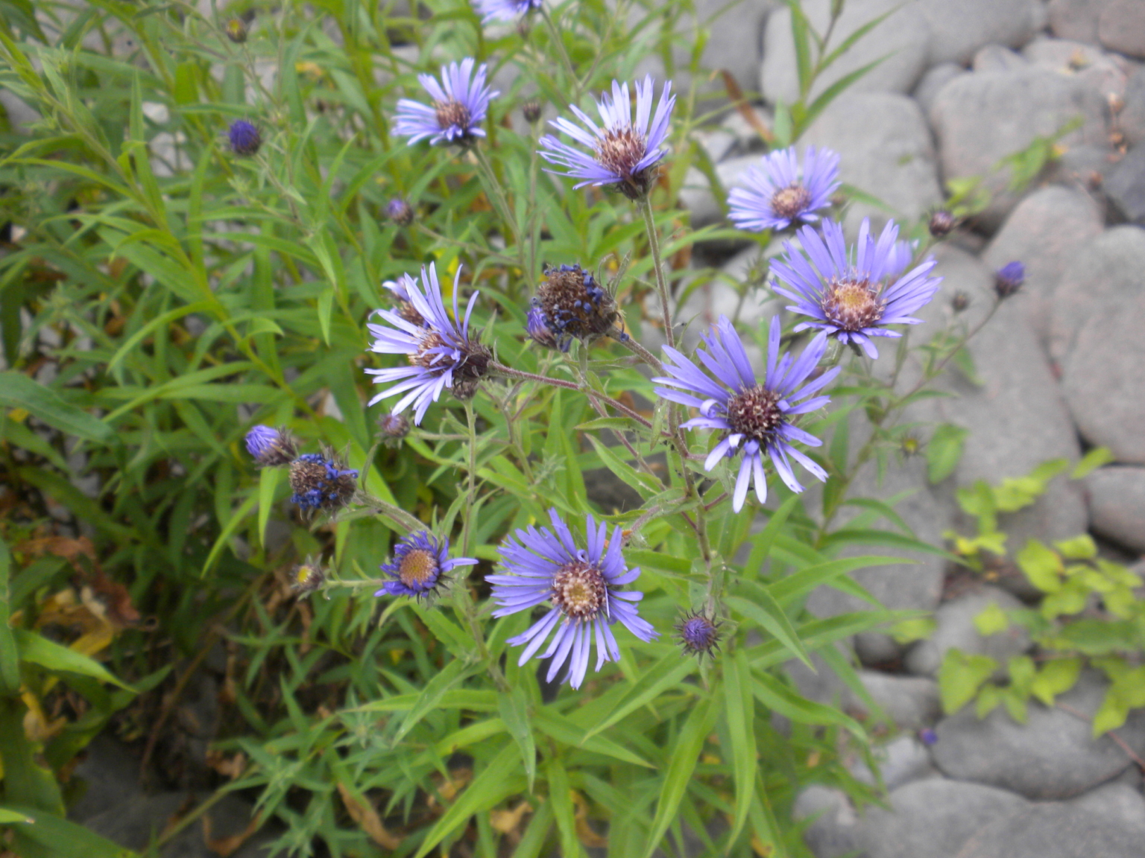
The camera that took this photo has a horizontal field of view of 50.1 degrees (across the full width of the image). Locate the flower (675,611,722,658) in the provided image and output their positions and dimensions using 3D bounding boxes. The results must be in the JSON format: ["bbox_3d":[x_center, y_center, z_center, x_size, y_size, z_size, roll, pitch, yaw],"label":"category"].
[{"bbox_3d":[0.033,0.054,0.325,0.012,0.011,0.012,8,74,8],"label":"flower"}]

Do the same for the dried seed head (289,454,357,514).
[{"bbox_3d":[-0.074,0.016,0.365,0.018,0.017,0.017,9,33,-36],"label":"dried seed head"}]

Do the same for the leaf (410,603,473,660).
[{"bbox_3d":[-0.042,0.065,0.390,0.025,0.004,0.007,42,60,-15],"label":"leaf"}]

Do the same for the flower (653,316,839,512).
[{"bbox_3d":[0.045,-0.004,0.320,0.048,0.019,0.050,-2,72,7],"label":"flower"}]

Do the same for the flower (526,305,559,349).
[{"bbox_3d":[-0.008,-0.027,0.330,0.010,0.012,0.010,-25,23,22],"label":"flower"}]

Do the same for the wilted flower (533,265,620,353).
[{"bbox_3d":[0.001,-0.035,0.345,0.021,0.021,0.021,-43,43,17],"label":"wilted flower"}]

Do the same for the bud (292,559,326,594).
[{"bbox_3d":[-0.073,0.041,0.340,0.009,0.009,0.009,13,24,-48],"label":"bud"}]

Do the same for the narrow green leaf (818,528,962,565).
[{"bbox_3d":[0.122,0.045,0.470,0.057,0.008,0.010,9,43,7],"label":"narrow green leaf"}]

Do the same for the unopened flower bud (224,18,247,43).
[{"bbox_3d":[-0.138,-0.163,0.500,0.009,0.009,0.009,-10,34,6],"label":"unopened flower bud"}]

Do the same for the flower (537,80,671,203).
[{"bbox_3d":[0.011,-0.088,0.370,0.042,0.025,0.038,-12,41,12],"label":"flower"}]

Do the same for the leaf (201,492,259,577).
[{"bbox_3d":[-0.126,0.039,0.450,0.006,0.007,0.040,25,70,25],"label":"leaf"}]

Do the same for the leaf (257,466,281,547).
[{"bbox_3d":[-0.107,0.028,0.430,0.007,0.006,0.033,5,72,5],"label":"leaf"}]

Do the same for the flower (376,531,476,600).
[{"bbox_3d":[-0.044,0.041,0.365,0.028,0.013,0.019,24,91,24],"label":"flower"}]

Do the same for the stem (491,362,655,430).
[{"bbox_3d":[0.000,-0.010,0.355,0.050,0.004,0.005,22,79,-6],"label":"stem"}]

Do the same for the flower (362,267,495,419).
[{"bbox_3d":[-0.036,-0.022,0.310,0.025,0.038,0.036,13,37,-25],"label":"flower"}]

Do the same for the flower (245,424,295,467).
[{"bbox_3d":[-0.083,0.004,0.335,0.013,0.010,0.010,19,38,-21],"label":"flower"}]

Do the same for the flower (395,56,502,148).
[{"bbox_3d":[-0.044,-0.115,0.430,0.034,0.022,0.030,-12,44,14],"label":"flower"}]

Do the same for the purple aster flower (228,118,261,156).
[{"bbox_3d":[-0.124,-0.110,0.460,0.012,0.013,0.012,-22,35,13],"label":"purple aster flower"}]

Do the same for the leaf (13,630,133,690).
[{"bbox_3d":[-0.196,0.091,0.480,0.051,0.008,0.013,25,50,6],"label":"leaf"}]

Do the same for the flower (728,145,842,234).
[{"bbox_3d":[0.085,-0.096,0.490,0.044,0.017,0.040,-7,54,9],"label":"flower"}]

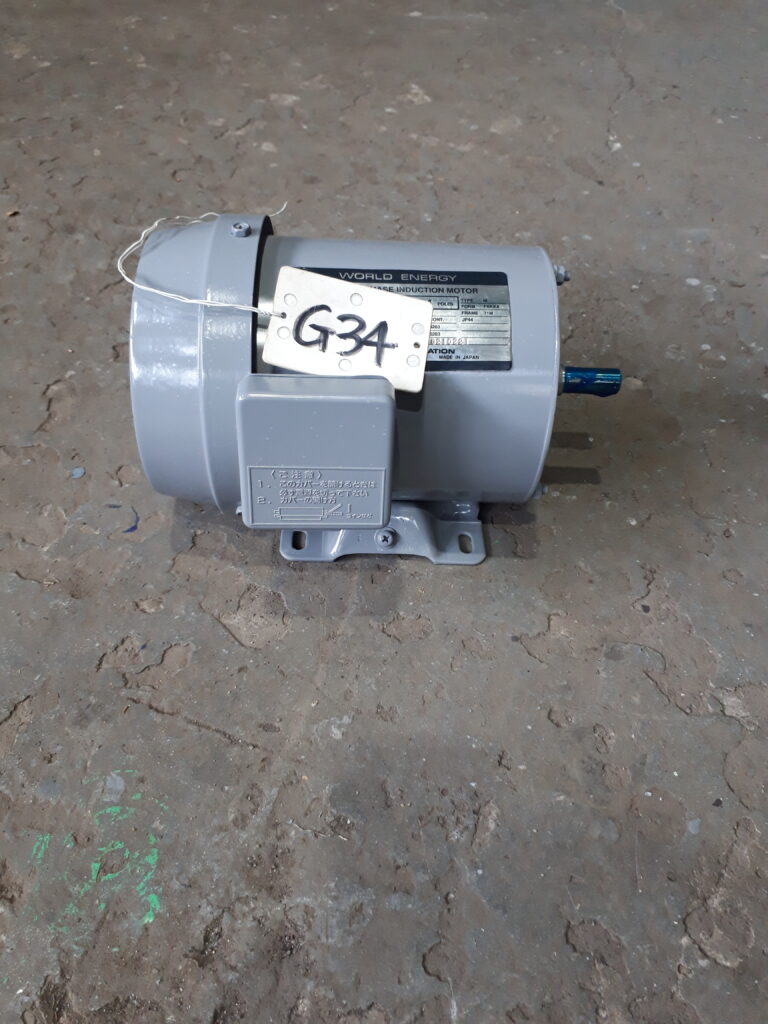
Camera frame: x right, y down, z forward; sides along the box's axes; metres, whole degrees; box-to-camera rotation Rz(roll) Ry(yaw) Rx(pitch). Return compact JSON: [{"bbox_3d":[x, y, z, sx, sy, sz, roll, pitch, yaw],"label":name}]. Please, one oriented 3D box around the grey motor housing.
[{"bbox_3d":[0.005,-0.065,0.402,0.237,0.147,0.166,2,50,-3],"label":"grey motor housing"}]

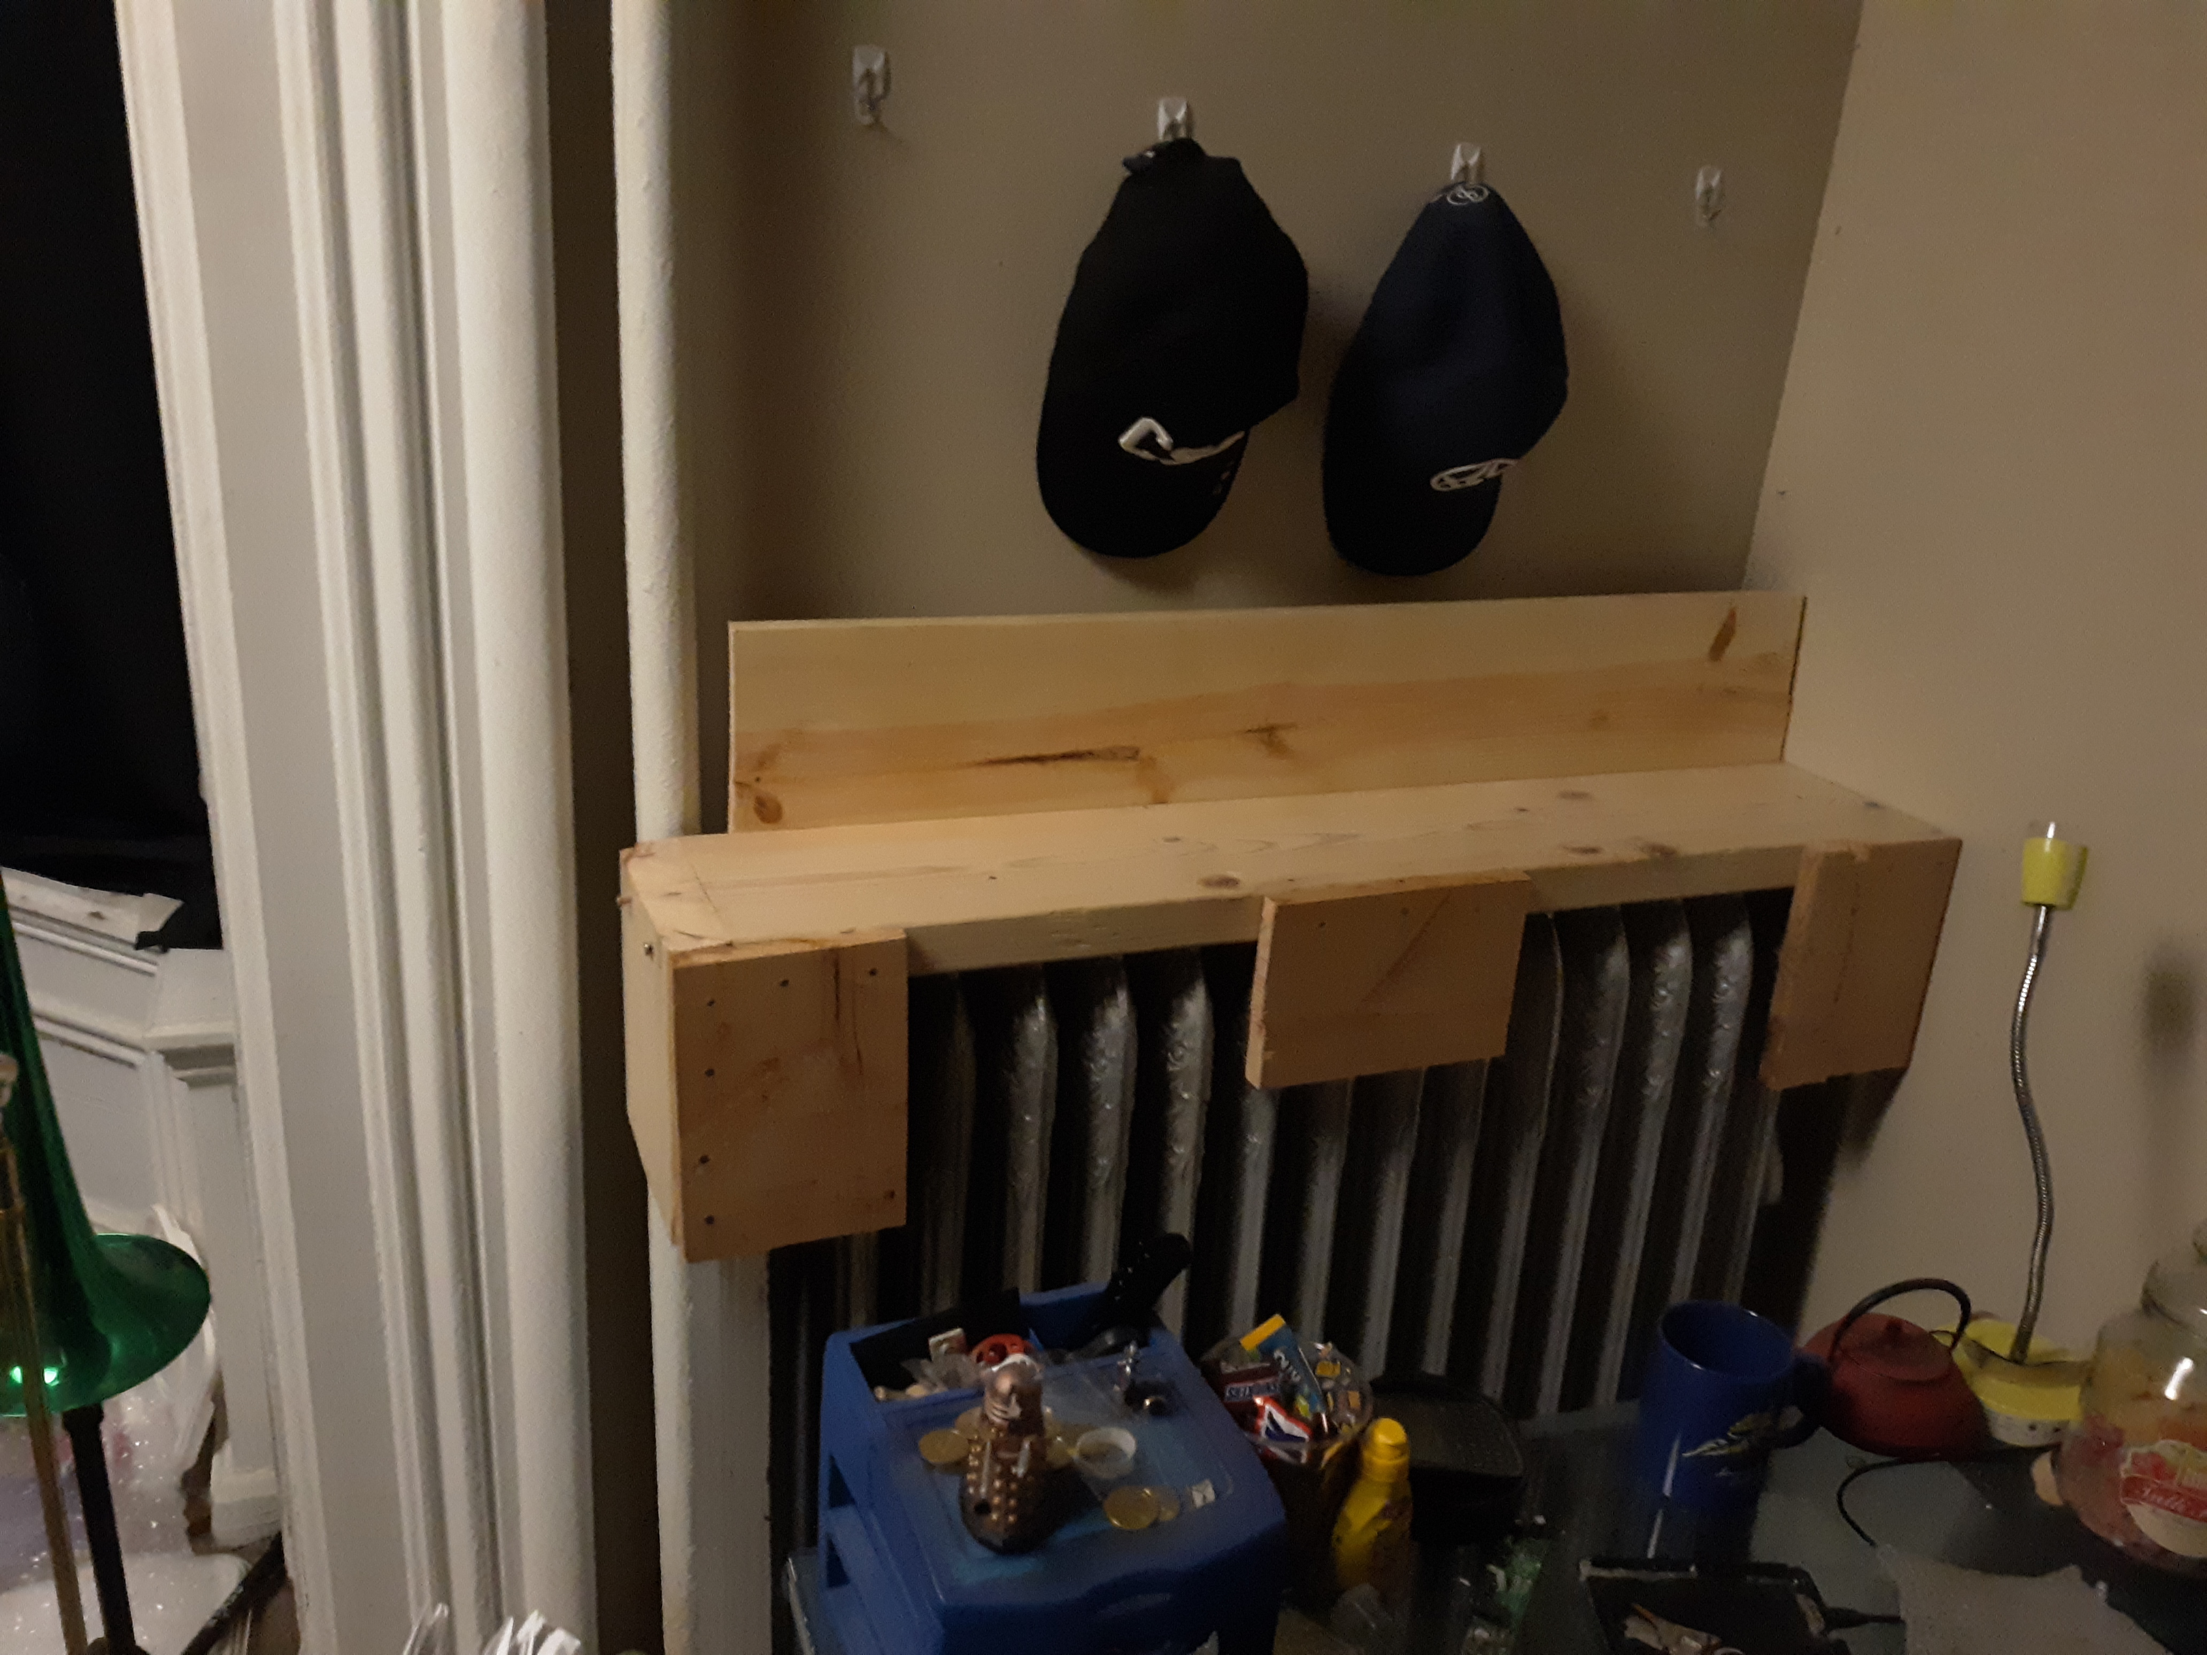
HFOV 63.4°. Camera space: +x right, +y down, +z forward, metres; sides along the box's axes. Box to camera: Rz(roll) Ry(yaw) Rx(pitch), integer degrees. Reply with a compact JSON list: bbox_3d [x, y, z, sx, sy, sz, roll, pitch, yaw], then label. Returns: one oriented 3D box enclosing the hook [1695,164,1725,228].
[{"bbox_3d":[0.501,-0.523,1.479,0.022,0.049,0.018,-4,21,-21],"label":"hook"}]

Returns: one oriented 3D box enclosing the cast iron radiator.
[{"bbox_3d":[0.131,0.472,1.522,0.890,0.890,0.180,-4,21,-21],"label":"cast iron radiator"}]

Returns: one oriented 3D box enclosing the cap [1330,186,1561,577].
[{"bbox_3d":[0.272,-0.342,1.391,0.170,0.288,0.120,-1,20,-22],"label":"cap"}]

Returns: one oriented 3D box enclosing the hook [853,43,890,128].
[{"bbox_3d":[-0.159,-0.503,1.211,0.022,0.050,0.018,-4,21,-21],"label":"hook"}]

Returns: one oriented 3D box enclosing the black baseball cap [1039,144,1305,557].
[{"bbox_3d":[0.055,-0.342,1.300,0.172,0.287,0.120,-1,20,-22],"label":"black baseball cap"}]

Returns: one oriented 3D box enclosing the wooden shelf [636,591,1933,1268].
[{"bbox_3d":[0.173,0.034,1.365,1.029,0.362,0.227,-4,21,-21],"label":"wooden shelf"}]

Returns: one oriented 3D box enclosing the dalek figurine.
[{"bbox_3d":[-0.042,0.292,0.860,0.049,0.091,0.060,4,20,2],"label":"dalek figurine"}]

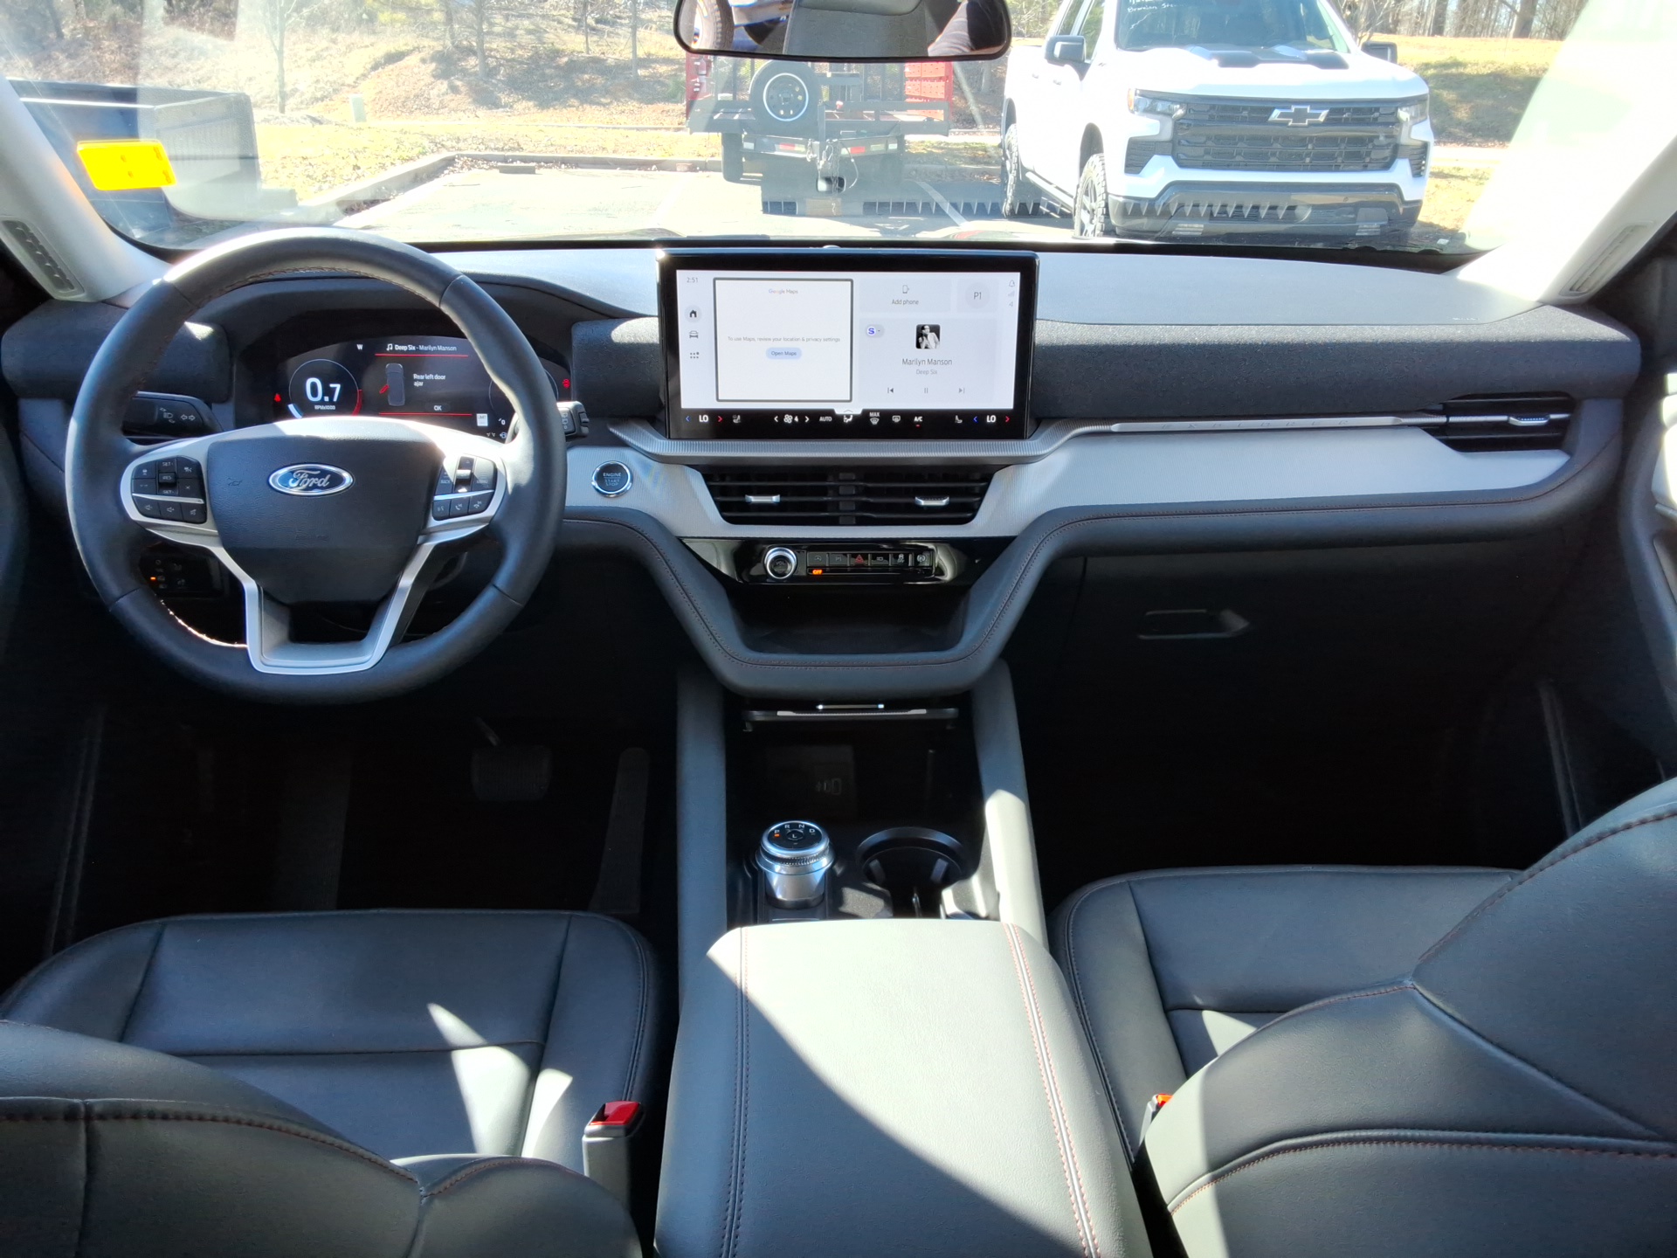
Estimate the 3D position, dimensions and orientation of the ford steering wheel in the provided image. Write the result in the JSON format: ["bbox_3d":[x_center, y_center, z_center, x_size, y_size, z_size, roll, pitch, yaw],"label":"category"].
[{"bbox_3d":[-0.392,-0.121,1.046,0.378,0.362,0.085,0,-1,-2],"label":"ford steering wheel"}]

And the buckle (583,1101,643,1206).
[{"bbox_3d":[-0.145,0.357,0.888,0.032,0.085,0.041,3,16,7],"label":"buckle"}]

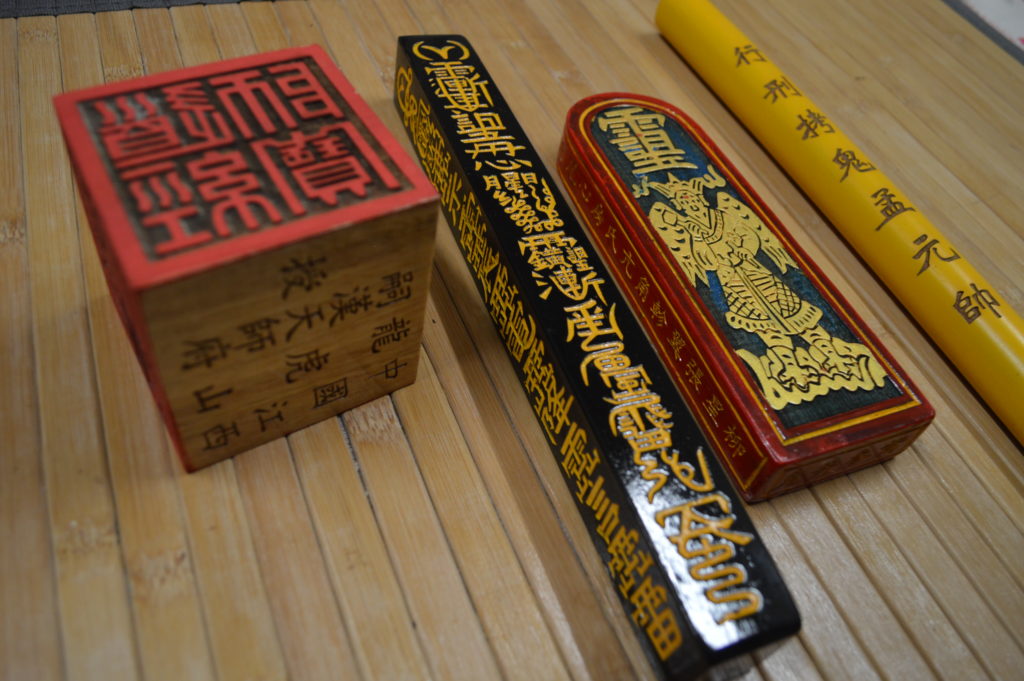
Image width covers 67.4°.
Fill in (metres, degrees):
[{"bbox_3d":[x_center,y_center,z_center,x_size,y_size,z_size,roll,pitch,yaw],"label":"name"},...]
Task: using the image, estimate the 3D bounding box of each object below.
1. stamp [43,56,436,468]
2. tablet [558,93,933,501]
[{"bbox_3d":[-0.073,-0.023,0.221,0.072,0.079,0.070,-22,59,-27],"label":"stamp"},{"bbox_3d":[0.073,-0.032,0.296,0.064,0.024,0.181,-12,55,-21],"label":"tablet"}]

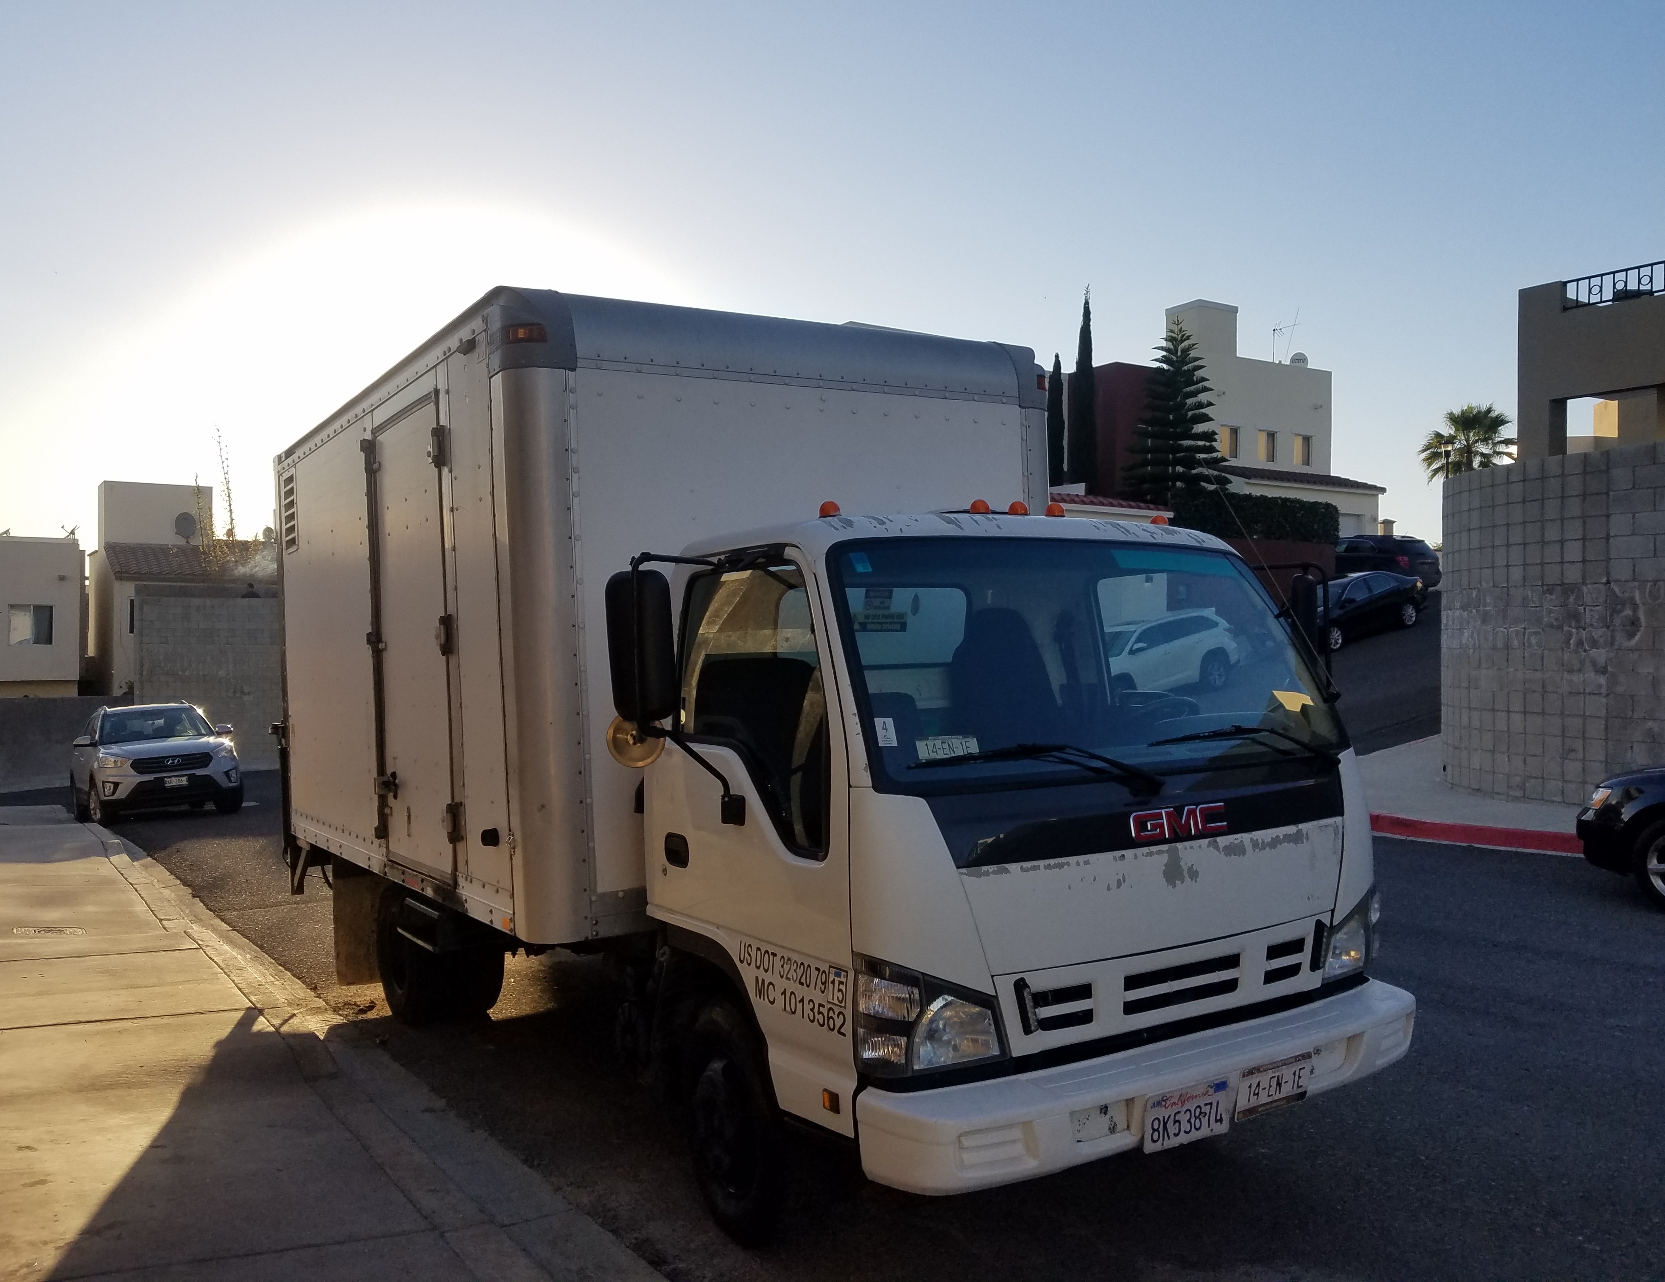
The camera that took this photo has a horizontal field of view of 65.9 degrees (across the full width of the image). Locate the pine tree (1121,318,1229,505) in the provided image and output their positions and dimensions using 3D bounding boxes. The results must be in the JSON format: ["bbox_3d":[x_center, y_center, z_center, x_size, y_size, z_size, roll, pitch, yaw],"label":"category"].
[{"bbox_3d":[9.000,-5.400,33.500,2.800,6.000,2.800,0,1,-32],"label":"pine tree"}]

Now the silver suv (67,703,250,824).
[{"bbox_3d":[-10.050,1.720,18.950,1.800,1.630,4.270,-2,0,-36],"label":"silver suv"}]

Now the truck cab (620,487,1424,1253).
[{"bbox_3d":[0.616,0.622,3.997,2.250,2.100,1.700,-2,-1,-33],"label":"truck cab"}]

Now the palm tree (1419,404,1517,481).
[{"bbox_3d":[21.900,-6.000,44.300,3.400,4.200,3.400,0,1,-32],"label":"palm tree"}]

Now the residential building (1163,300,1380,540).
[{"bbox_3d":[13.400,-6.000,42.900,7.000,9.200,6.500,0,1,-32],"label":"residential building"}]

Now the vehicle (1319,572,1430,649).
[{"bbox_3d":[11.150,-0.750,28.400,4.800,1.470,1.830,-14,11,-34],"label":"vehicle"}]

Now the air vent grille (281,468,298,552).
[{"bbox_3d":[-3.216,-0.773,7.596,0.040,0.462,0.428,-2,-1,-33],"label":"air vent grille"}]

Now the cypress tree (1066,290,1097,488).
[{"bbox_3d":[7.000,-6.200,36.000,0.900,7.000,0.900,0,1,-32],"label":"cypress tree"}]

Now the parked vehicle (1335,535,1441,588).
[{"bbox_3d":[14.800,-2.170,37.000,1.840,1.700,4.700,-6,6,-42],"label":"parked vehicle"}]

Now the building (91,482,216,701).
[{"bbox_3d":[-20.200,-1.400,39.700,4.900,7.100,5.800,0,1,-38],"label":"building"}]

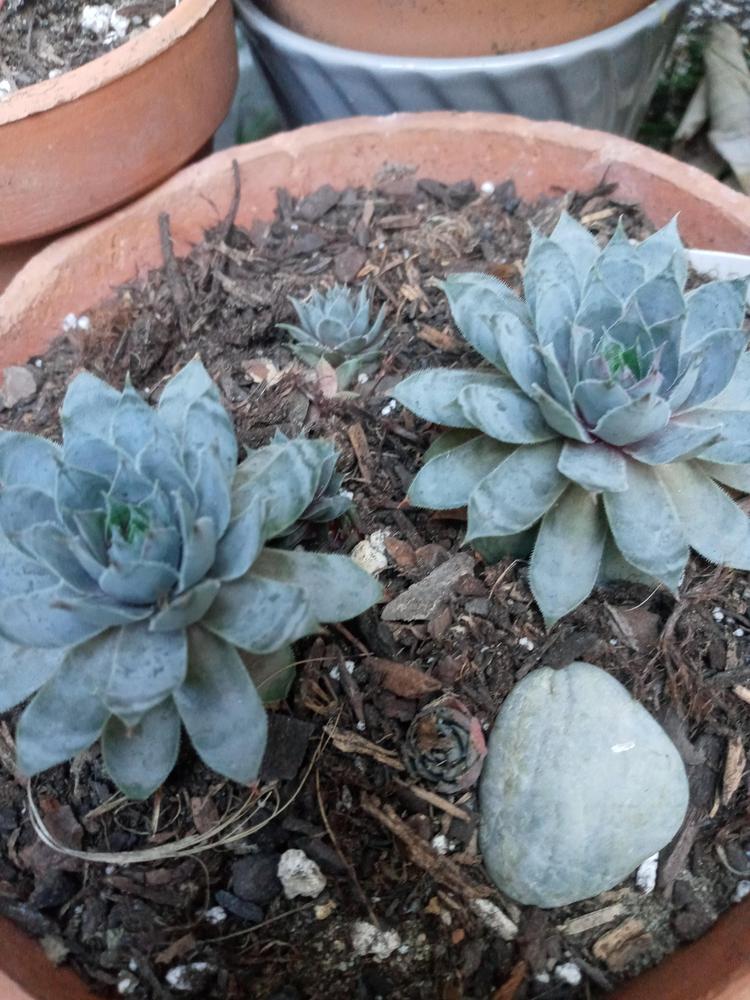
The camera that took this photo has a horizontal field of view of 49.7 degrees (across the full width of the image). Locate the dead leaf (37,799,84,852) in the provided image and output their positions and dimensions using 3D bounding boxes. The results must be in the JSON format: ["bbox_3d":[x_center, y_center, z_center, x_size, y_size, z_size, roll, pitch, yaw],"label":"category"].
[{"bbox_3d":[-0.093,0.096,0.241,0.008,0.003,0.021,-38,61,-13],"label":"dead leaf"}]

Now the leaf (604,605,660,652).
[{"bbox_3d":[0.082,0.040,0.256,0.014,0.006,0.015,-21,60,-1],"label":"leaf"}]

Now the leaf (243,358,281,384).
[{"bbox_3d":[-0.046,-0.051,0.321,0.009,0.004,0.019,-40,61,-15],"label":"leaf"}]

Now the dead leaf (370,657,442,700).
[{"bbox_3d":[0.008,0.055,0.249,0.024,0.004,0.010,25,66,22],"label":"dead leaf"}]

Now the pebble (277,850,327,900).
[{"bbox_3d":[-0.021,0.103,0.223,0.011,0.008,0.014,-33,60,-11],"label":"pebble"}]

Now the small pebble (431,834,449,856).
[{"bbox_3d":[0.019,0.101,0.237,0.005,0.005,0.006,-10,61,5],"label":"small pebble"}]

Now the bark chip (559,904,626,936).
[{"bbox_3d":[0.049,0.094,0.181,0.014,0.003,0.003,-18,61,2],"label":"bark chip"}]

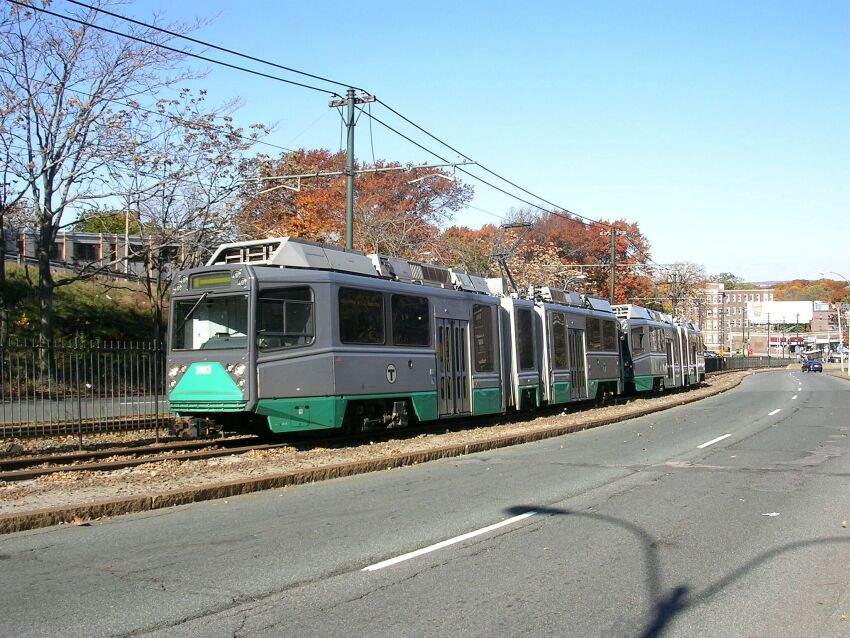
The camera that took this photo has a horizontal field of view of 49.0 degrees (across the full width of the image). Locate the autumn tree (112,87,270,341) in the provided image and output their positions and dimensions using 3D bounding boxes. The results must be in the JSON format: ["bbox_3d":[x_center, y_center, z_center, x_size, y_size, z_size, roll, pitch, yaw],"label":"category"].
[{"bbox_3d":[-9.410,-3.100,37.000,6.400,12.100,6.000,0,-1,0],"label":"autumn tree"}]

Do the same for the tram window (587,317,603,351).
[{"bbox_3d":[5.339,0.457,29.400,0.070,1.050,1.500,-2,-4,28],"label":"tram window"}]

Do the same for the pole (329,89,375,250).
[{"bbox_3d":[-1.840,-1.500,22.700,1.250,8.200,0.300,1,-1,29],"label":"pole"}]

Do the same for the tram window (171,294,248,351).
[{"bbox_3d":[-3.585,0.067,15.600,1.680,0.930,0.120,-1,-4,29],"label":"tram window"}]

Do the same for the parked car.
[{"bbox_3d":[44.306,5.422,107.000,1.780,1.470,4.500,0,-1,10],"label":"parked car"}]

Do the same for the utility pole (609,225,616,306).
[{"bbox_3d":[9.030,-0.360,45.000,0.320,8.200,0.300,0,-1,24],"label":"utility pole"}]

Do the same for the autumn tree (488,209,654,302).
[{"bbox_3d":[14.126,-2.900,90.000,16.000,15.500,13.000,0,-1,0],"label":"autumn tree"}]

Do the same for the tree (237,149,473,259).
[{"bbox_3d":[-4.900,-4.700,65.000,16.500,14.400,13.000,0,-1,0],"label":"tree"}]

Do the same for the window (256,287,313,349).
[{"bbox_3d":[-2.344,0.000,15.800,0.090,1.070,1.280,-3,-4,40],"label":"window"}]

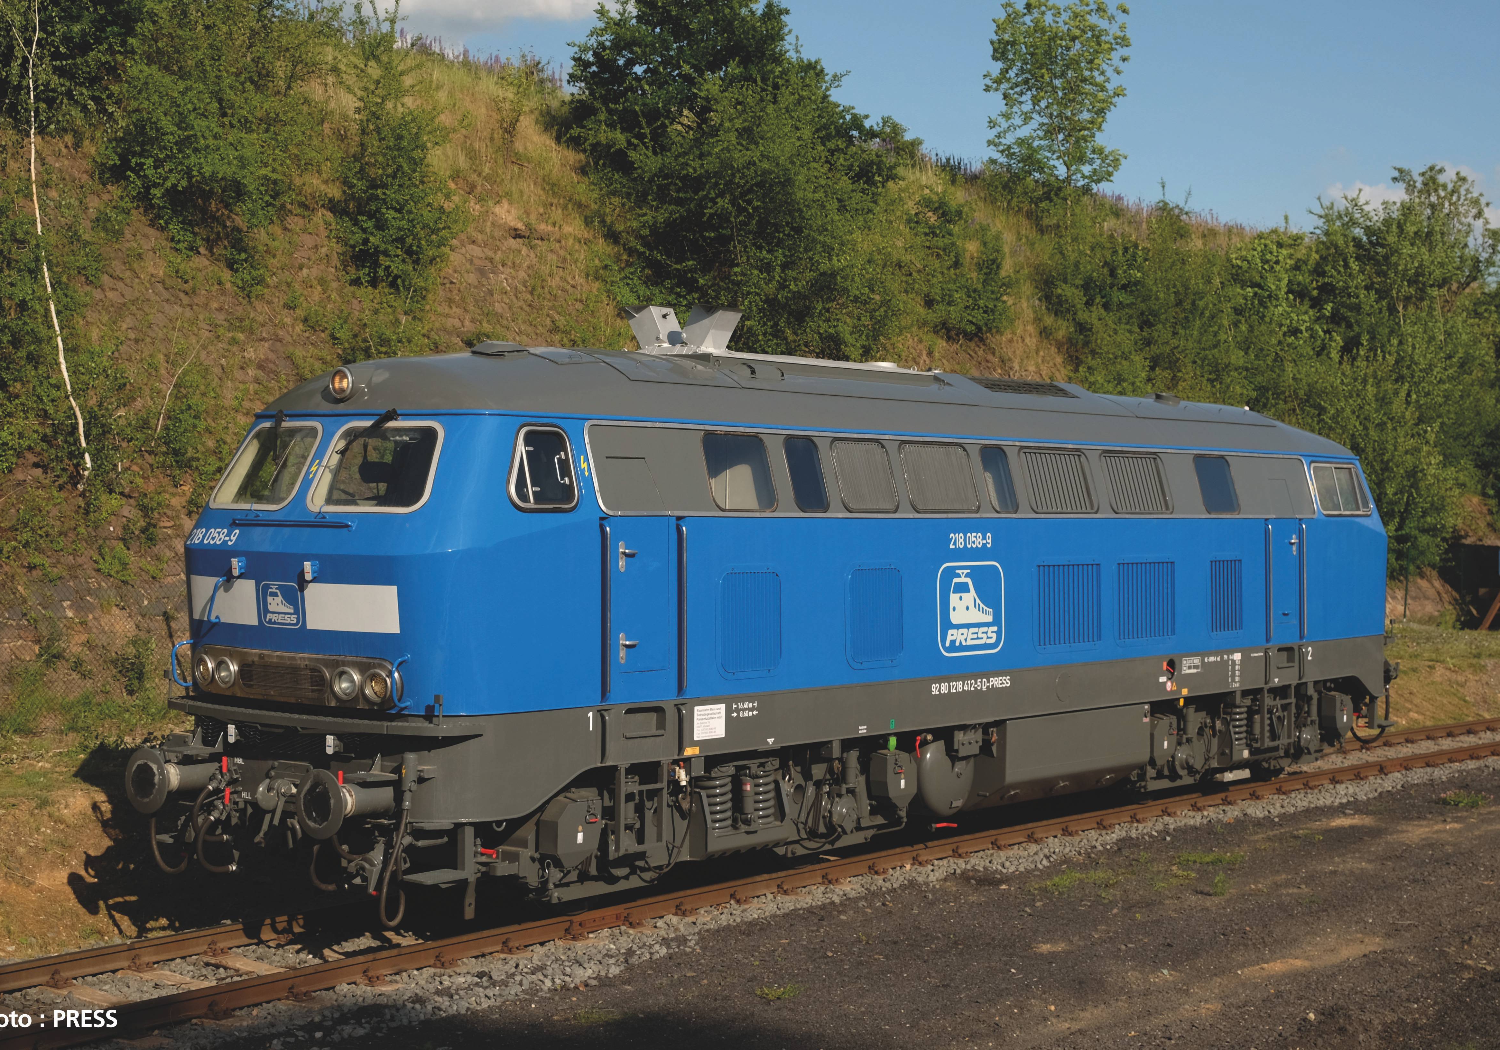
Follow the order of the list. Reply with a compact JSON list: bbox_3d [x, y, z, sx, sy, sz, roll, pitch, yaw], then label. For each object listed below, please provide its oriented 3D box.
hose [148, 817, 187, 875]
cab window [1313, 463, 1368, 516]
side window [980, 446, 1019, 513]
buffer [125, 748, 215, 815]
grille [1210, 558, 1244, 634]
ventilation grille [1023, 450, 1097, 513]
[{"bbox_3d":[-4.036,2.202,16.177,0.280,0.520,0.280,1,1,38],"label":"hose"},{"bbox_3d":[6.445,-0.383,25.300,0.070,0.600,1.270,-18,-11,37],"label":"cab window"},{"bbox_3d":[2.139,-0.391,19.902,0.050,0.604,0.433,-20,-12,37],"label":"side window"},{"bbox_3d":[-3.903,1.726,16.008,0.460,0.460,0.620,1,1,38],"label":"buffer"},{"bbox_3d":[4.729,0.706,22.991,0.050,0.719,0.702,-1,0,39],"label":"grille"},{"bbox_3d":[2.789,-0.398,20.947,0.050,0.580,1.150,-19,-12,37],"label":"ventilation grille"}]

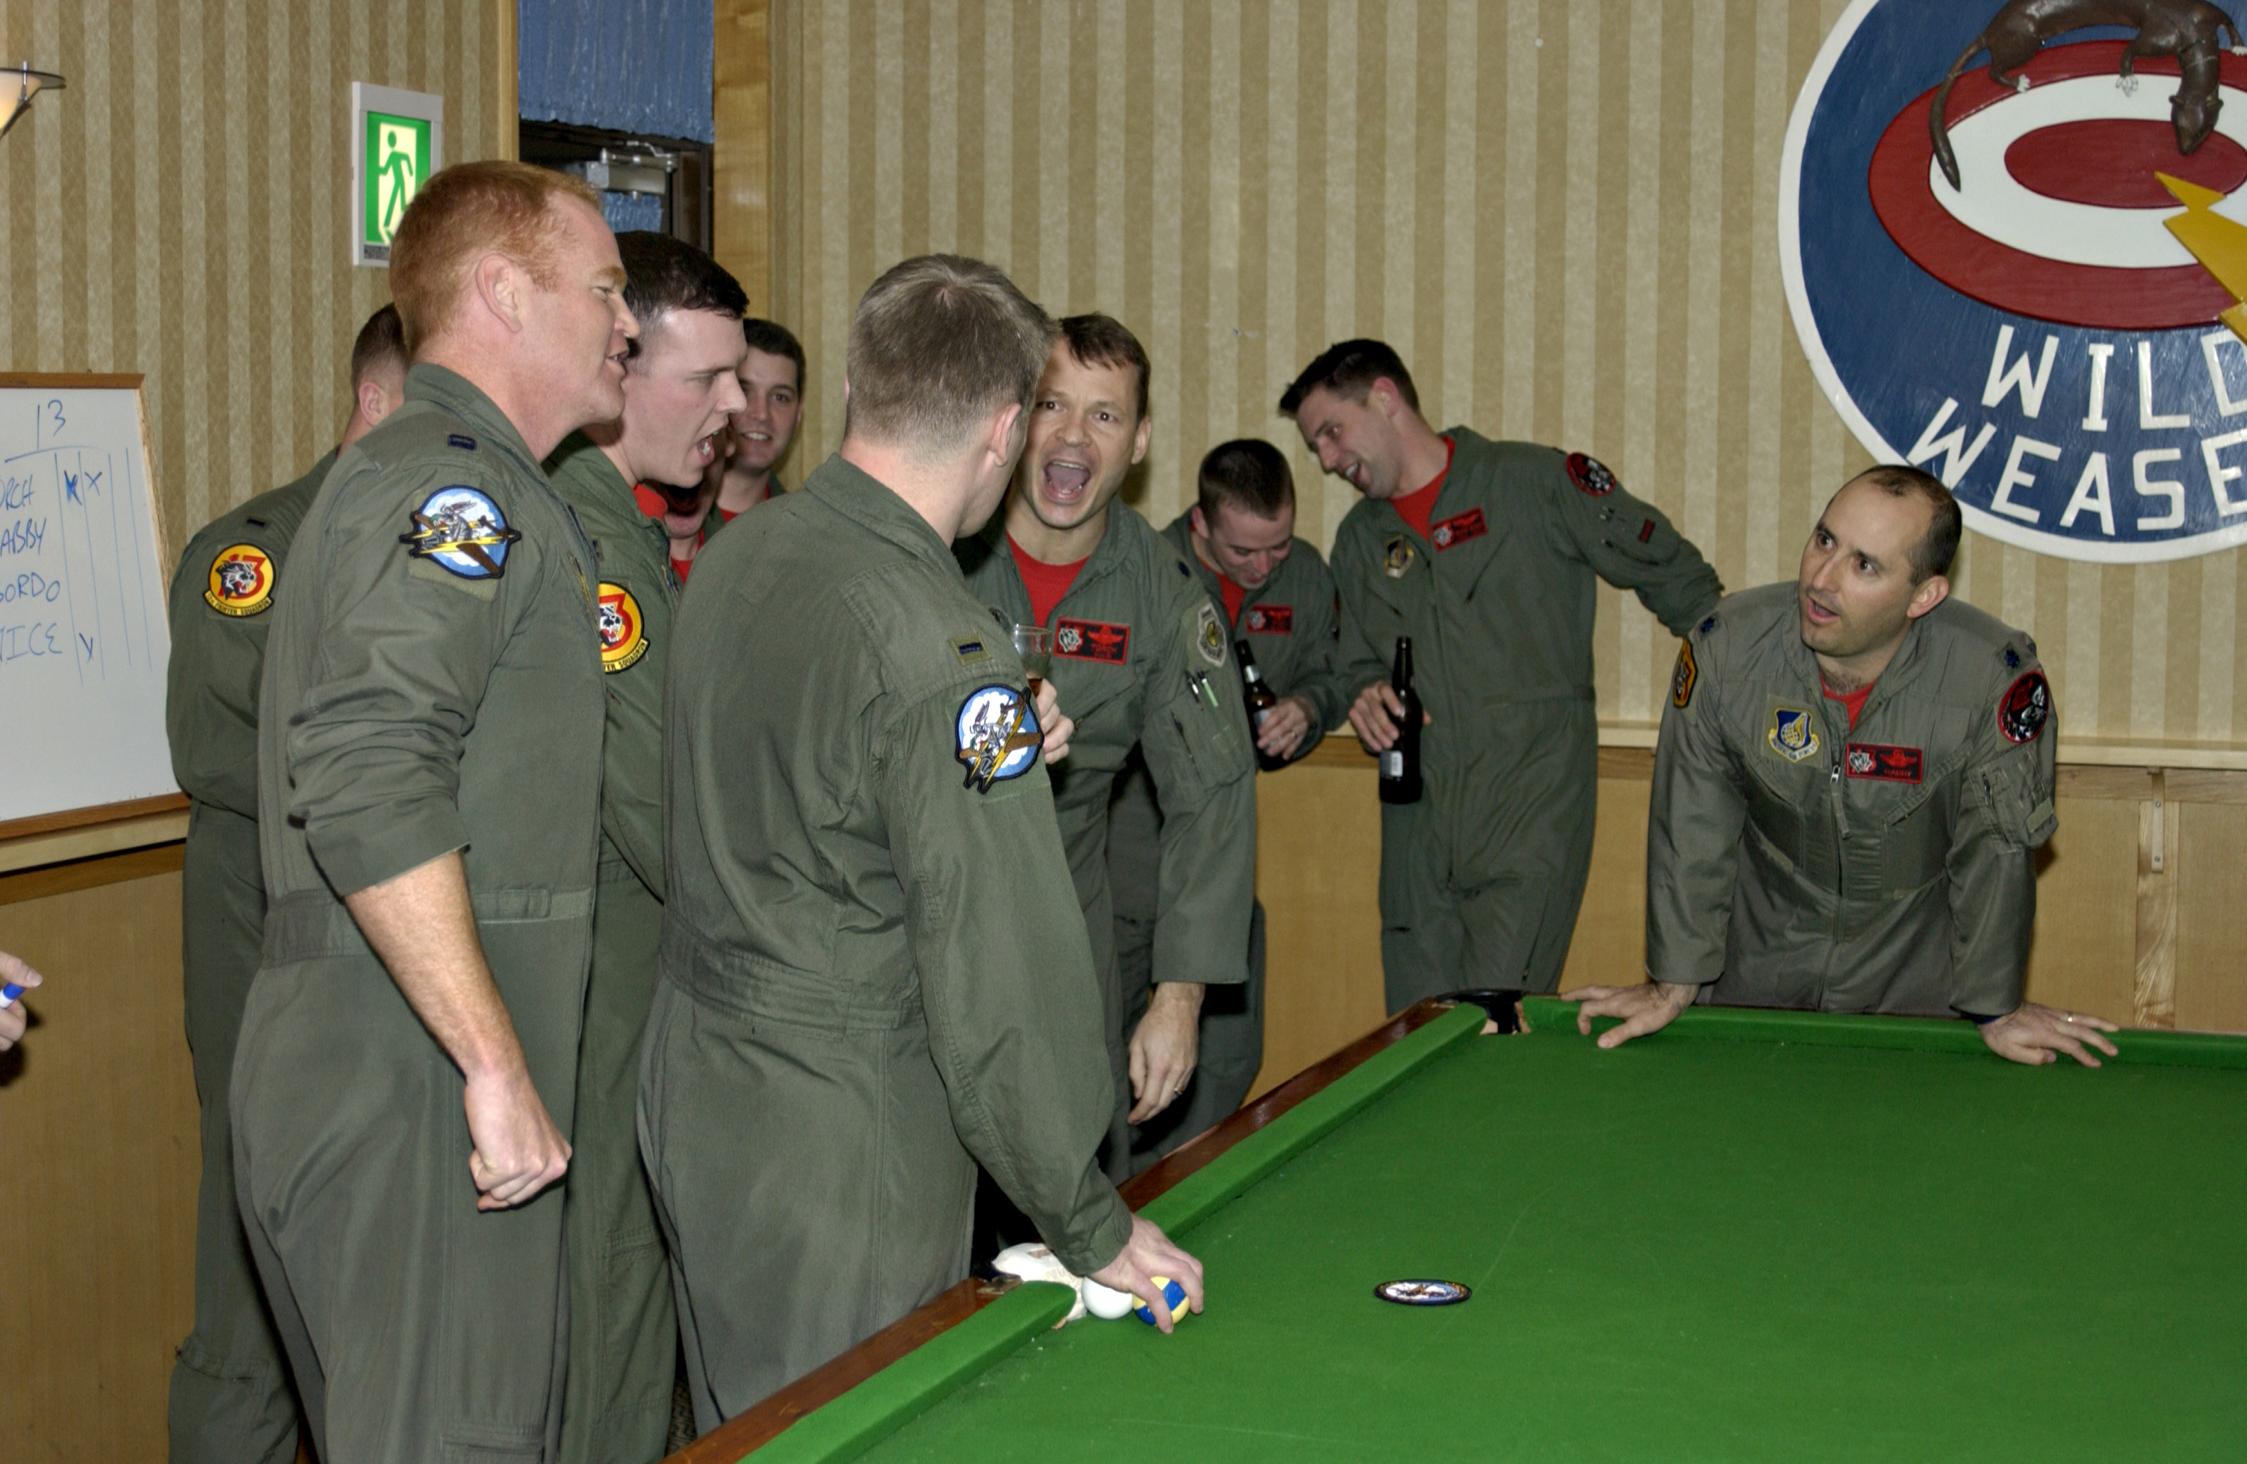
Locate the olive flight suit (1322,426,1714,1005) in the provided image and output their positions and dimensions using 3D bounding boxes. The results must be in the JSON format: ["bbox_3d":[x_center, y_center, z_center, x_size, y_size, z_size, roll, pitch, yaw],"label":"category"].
[{"bbox_3d":[0.668,0.288,5.881,0.620,1.580,0.440,2,4,25],"label":"olive flight suit"}]

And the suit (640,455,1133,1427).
[{"bbox_3d":[-0.233,0.500,3.270,0.450,1.510,0.540,-2,5,-35],"label":"suit"}]

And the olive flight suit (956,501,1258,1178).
[{"bbox_3d":[-0.063,0.452,4.399,0.520,1.480,0.350,2,4,21],"label":"olive flight suit"}]

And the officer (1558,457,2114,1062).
[{"bbox_3d":[0.982,0.438,4.859,0.740,1.600,0.660,2,4,18],"label":"officer"}]

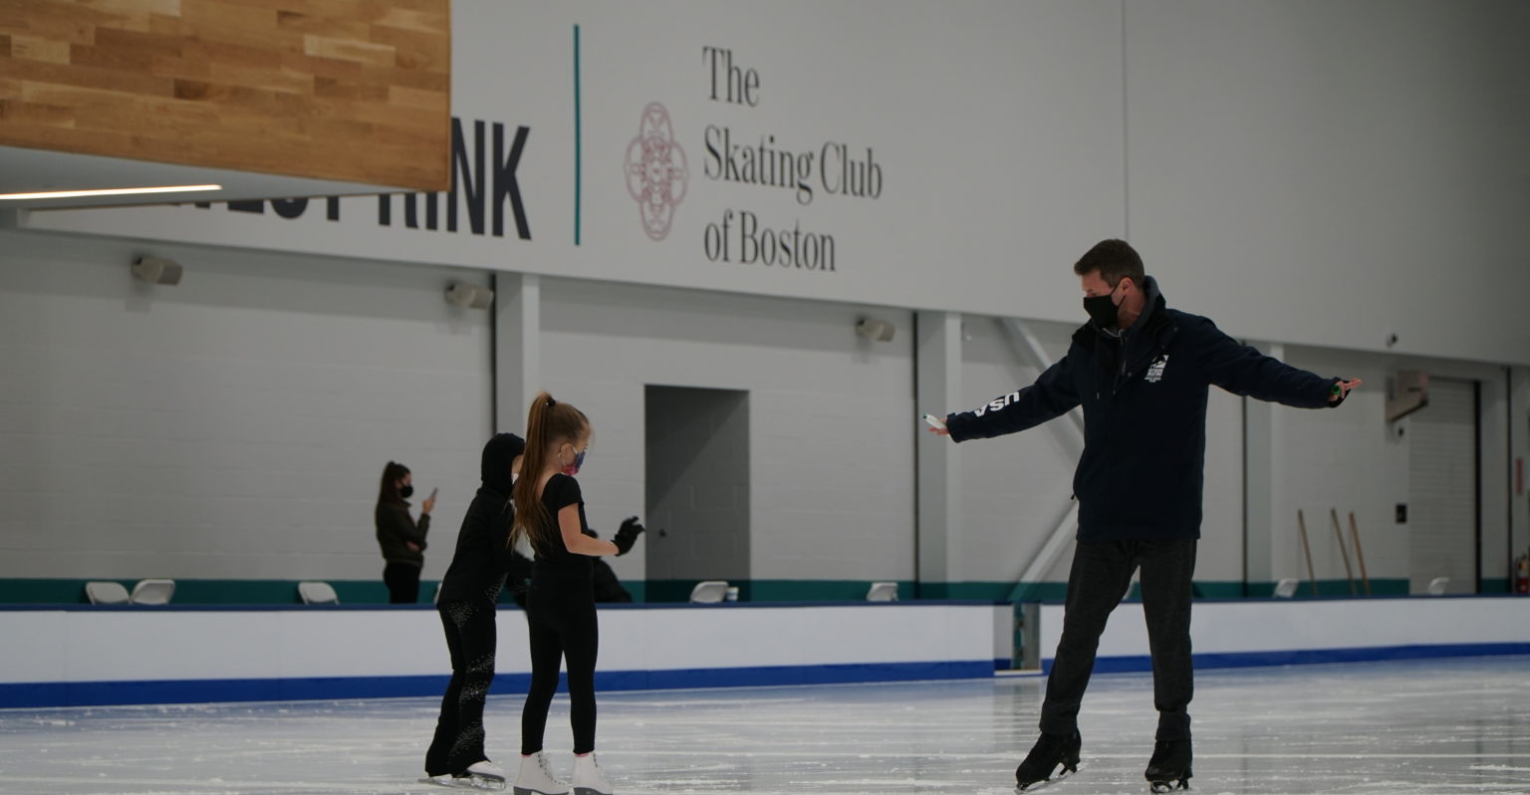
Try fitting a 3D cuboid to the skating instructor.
[{"bbox_3d":[1.269,0.396,18.050,1.480,1.840,0.600,-1,-2,25],"label":"skating instructor"}]

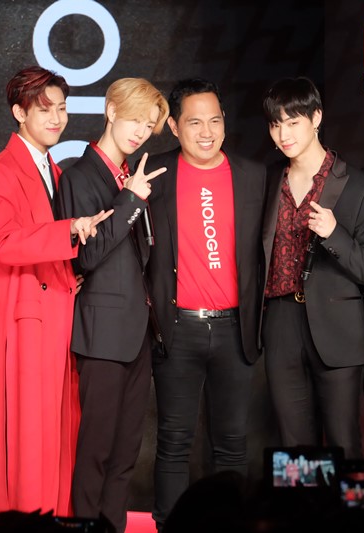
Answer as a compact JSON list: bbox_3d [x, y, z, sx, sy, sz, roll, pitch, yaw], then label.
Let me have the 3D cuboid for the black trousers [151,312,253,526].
[{"bbox_3d":[0.071,0.564,12.450,0.380,0.840,0.260,0,2,-3],"label":"black trousers"}]

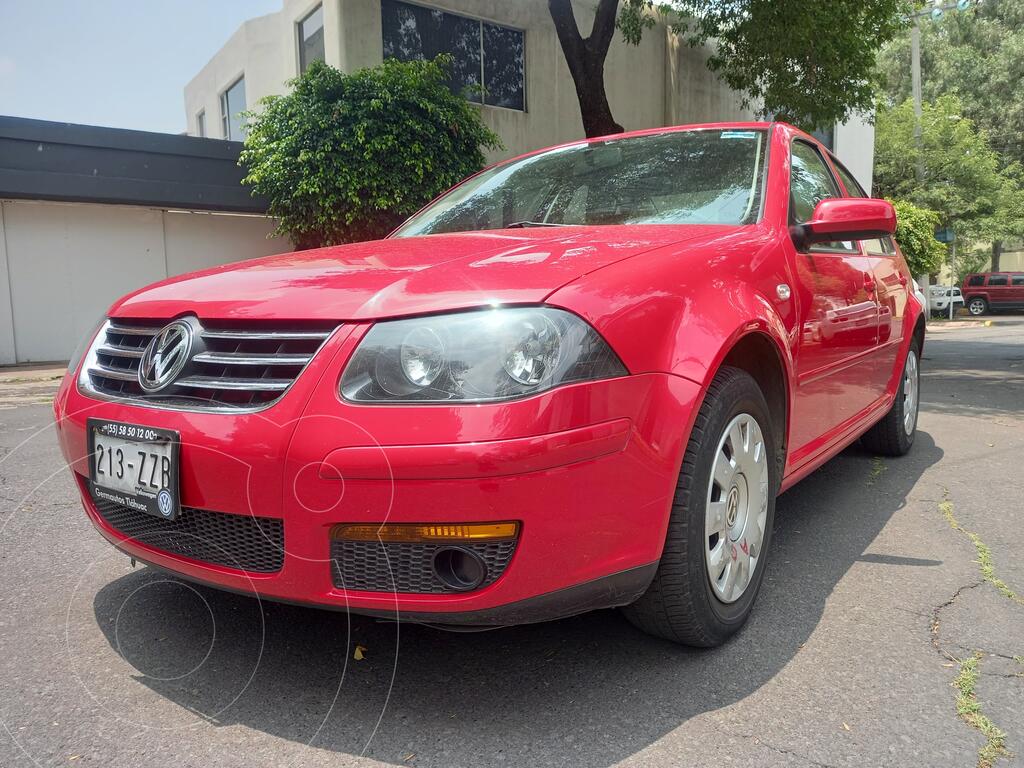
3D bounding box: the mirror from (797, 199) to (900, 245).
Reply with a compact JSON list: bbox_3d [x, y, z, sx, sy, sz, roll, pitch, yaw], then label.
[{"bbox_3d":[1.003,-0.492,2.198,0.235,0.140,0.180,2,7,36],"label":"mirror"}]

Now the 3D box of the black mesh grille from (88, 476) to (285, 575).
[{"bbox_3d":[-0.678,0.252,1.409,0.730,0.105,0.075,4,7,36],"label":"black mesh grille"}]

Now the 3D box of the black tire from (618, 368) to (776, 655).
[{"bbox_3d":[0.427,0.264,1.683,0.205,0.626,0.628,2,7,35],"label":"black tire"}]

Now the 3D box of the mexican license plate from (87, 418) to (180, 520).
[{"bbox_3d":[-0.702,0.153,1.367,0.318,0.160,0.022,4,5,36],"label":"mexican license plate"}]

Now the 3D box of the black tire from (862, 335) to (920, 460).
[{"bbox_3d":[1.897,0.040,3.708,0.205,0.626,0.628,2,7,36],"label":"black tire"}]

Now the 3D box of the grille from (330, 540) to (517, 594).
[{"bbox_3d":[-0.141,0.289,1.188,0.300,0.085,0.055,0,6,0],"label":"grille"}]

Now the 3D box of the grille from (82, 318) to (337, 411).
[{"bbox_3d":[-0.647,-0.045,1.424,0.790,0.185,0.100,4,-8,36],"label":"grille"}]

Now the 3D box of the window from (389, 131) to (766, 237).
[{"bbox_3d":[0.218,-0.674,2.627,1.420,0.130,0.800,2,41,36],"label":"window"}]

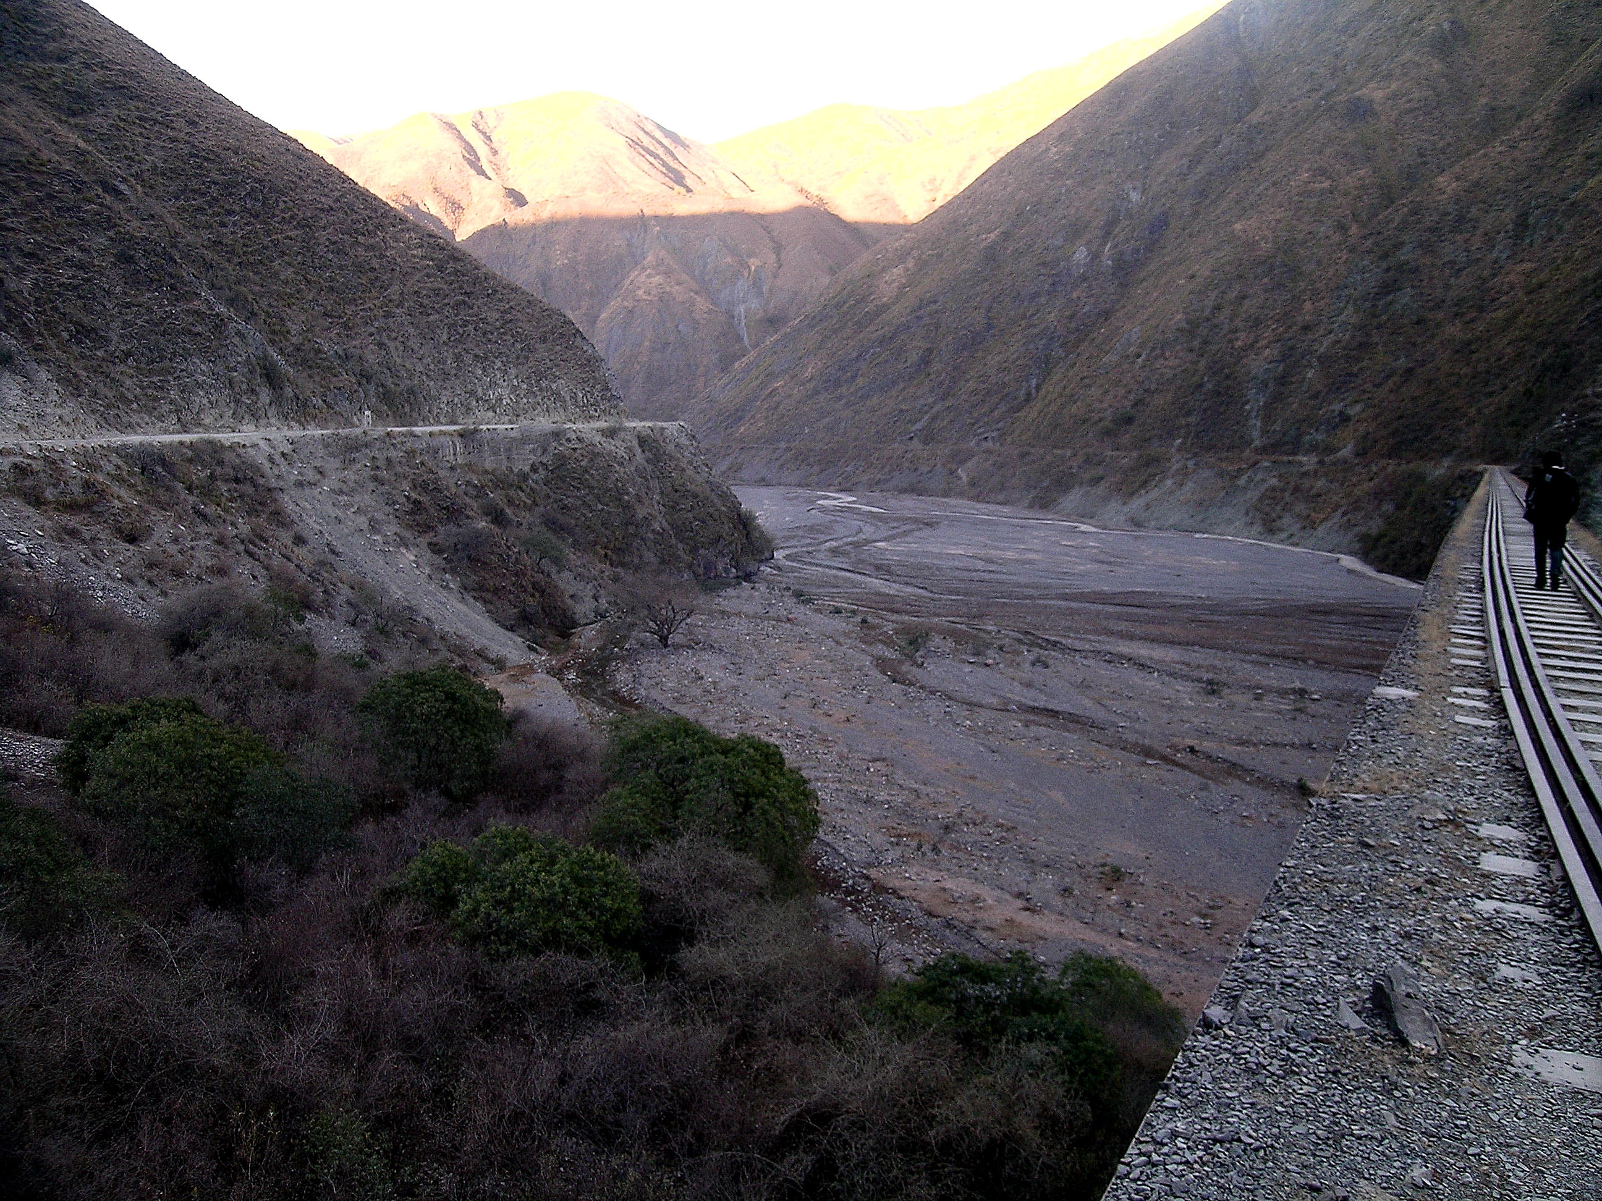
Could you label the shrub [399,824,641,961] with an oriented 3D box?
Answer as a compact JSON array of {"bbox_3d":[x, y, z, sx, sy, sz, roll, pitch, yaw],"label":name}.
[{"bbox_3d":[-5.328,5.765,24.812,4.500,2.620,3.830,-1,7,-12],"label":"shrub"}]

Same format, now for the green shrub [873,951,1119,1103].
[{"bbox_3d":[2.891,6.662,19.379,3.620,2.440,2.890,1,7,9],"label":"green shrub"}]

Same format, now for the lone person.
[{"bbox_3d":[9.275,-0.984,15.991,0.620,1.720,0.450,3,7,28],"label":"lone person"}]

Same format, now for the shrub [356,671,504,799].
[{"bbox_3d":[-9.962,3.705,35.145,3.900,3.700,3.700,-2,7,-16],"label":"shrub"}]

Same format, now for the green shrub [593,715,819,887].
[{"bbox_3d":[-2.310,5.010,31.771,5.490,4.240,4.940,0,7,-4],"label":"green shrub"}]

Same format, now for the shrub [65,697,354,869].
[{"bbox_3d":[-13.179,4.144,29.156,5.870,3.750,4.410,-3,7,-24],"label":"shrub"}]

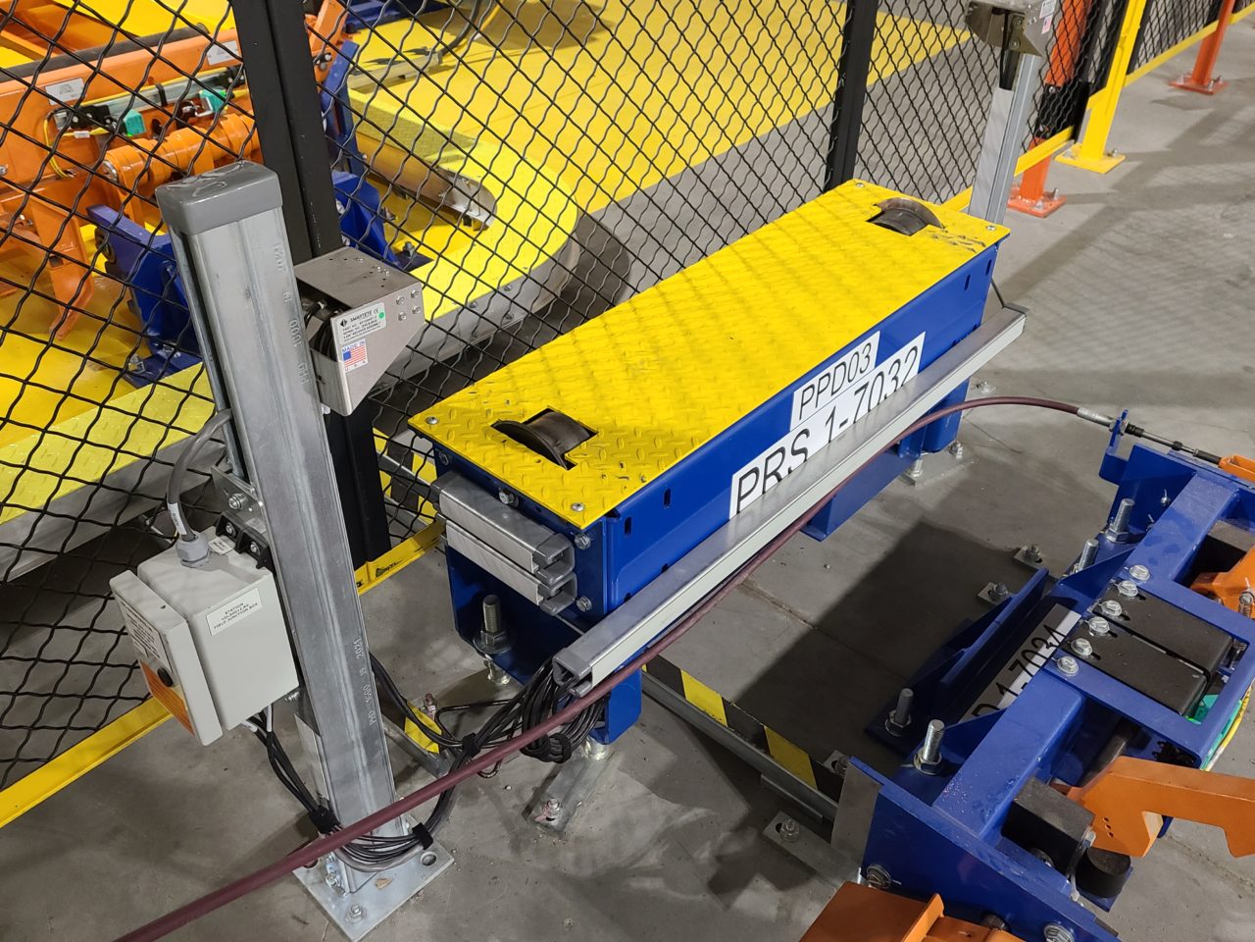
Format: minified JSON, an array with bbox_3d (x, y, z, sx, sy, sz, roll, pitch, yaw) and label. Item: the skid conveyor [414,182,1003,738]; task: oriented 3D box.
[{"bbox_3d":[0.211,-0.085,1.614,0.331,0.437,1.165,28,44,32],"label":"skid conveyor"}]

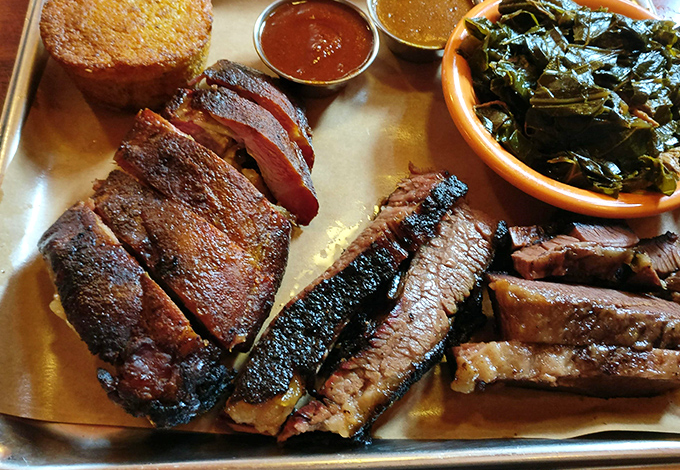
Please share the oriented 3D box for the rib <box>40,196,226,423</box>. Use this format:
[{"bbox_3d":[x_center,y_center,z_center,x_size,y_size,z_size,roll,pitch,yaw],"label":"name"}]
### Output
[{"bbox_3d":[-0.086,0.034,0.227,0.037,0.033,0.093,-38,72,-19],"label":"rib"}]

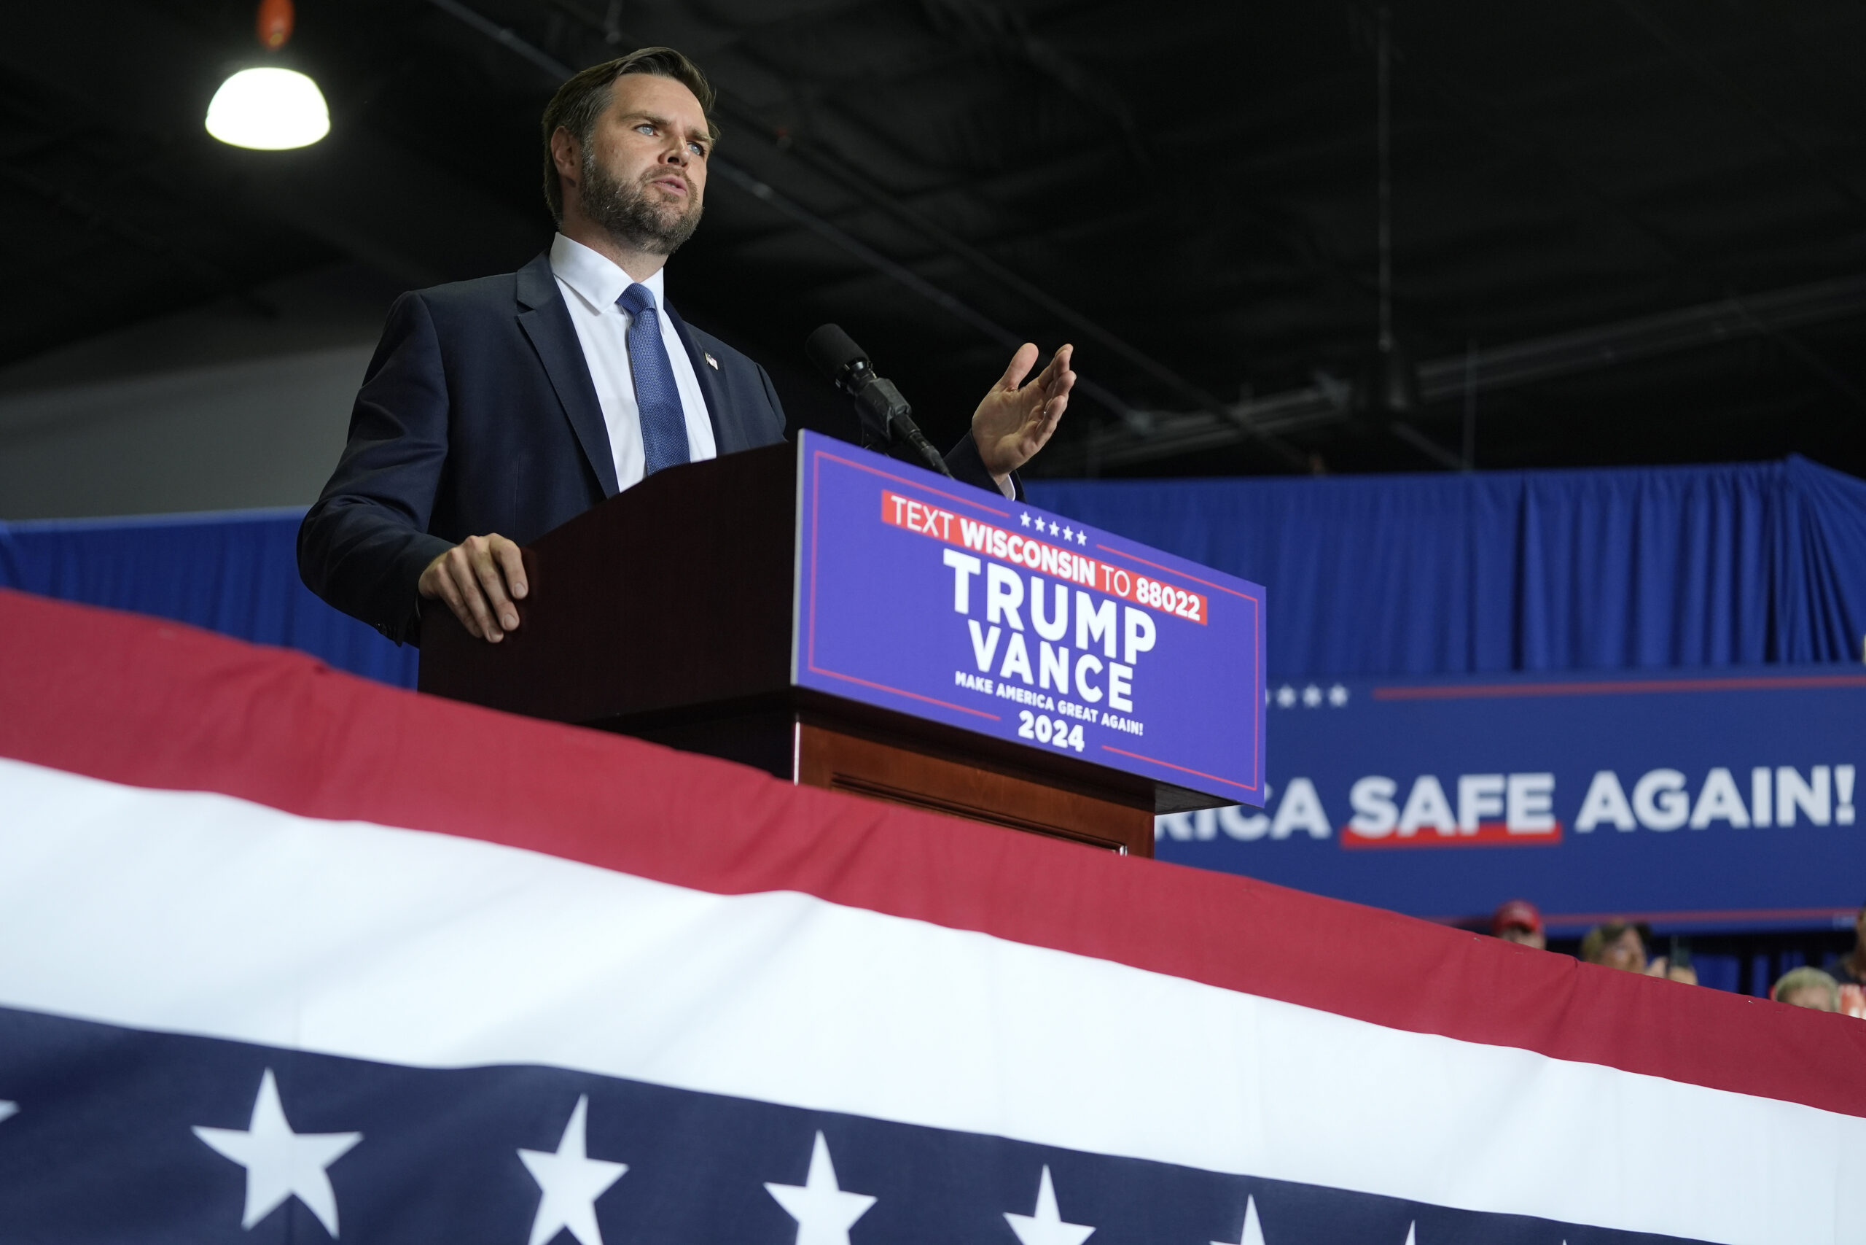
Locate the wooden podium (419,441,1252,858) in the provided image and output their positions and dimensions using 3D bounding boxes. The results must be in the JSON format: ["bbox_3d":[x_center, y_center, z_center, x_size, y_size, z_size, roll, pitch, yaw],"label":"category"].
[{"bbox_3d":[-0.110,0.500,3.866,0.549,1.180,0.744,-9,-17,39],"label":"wooden podium"}]

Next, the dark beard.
[{"bbox_3d":[-0.340,-0.489,4.240,0.145,0.115,0.115,14,-23,-31],"label":"dark beard"}]

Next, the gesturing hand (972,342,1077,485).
[{"bbox_3d":[0.105,-0.241,4.180,0.080,0.110,0.180,-14,-32,-50],"label":"gesturing hand"}]

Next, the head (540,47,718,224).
[{"bbox_3d":[-0.359,-0.561,4.290,0.170,0.245,0.215,14,-23,-31],"label":"head"}]

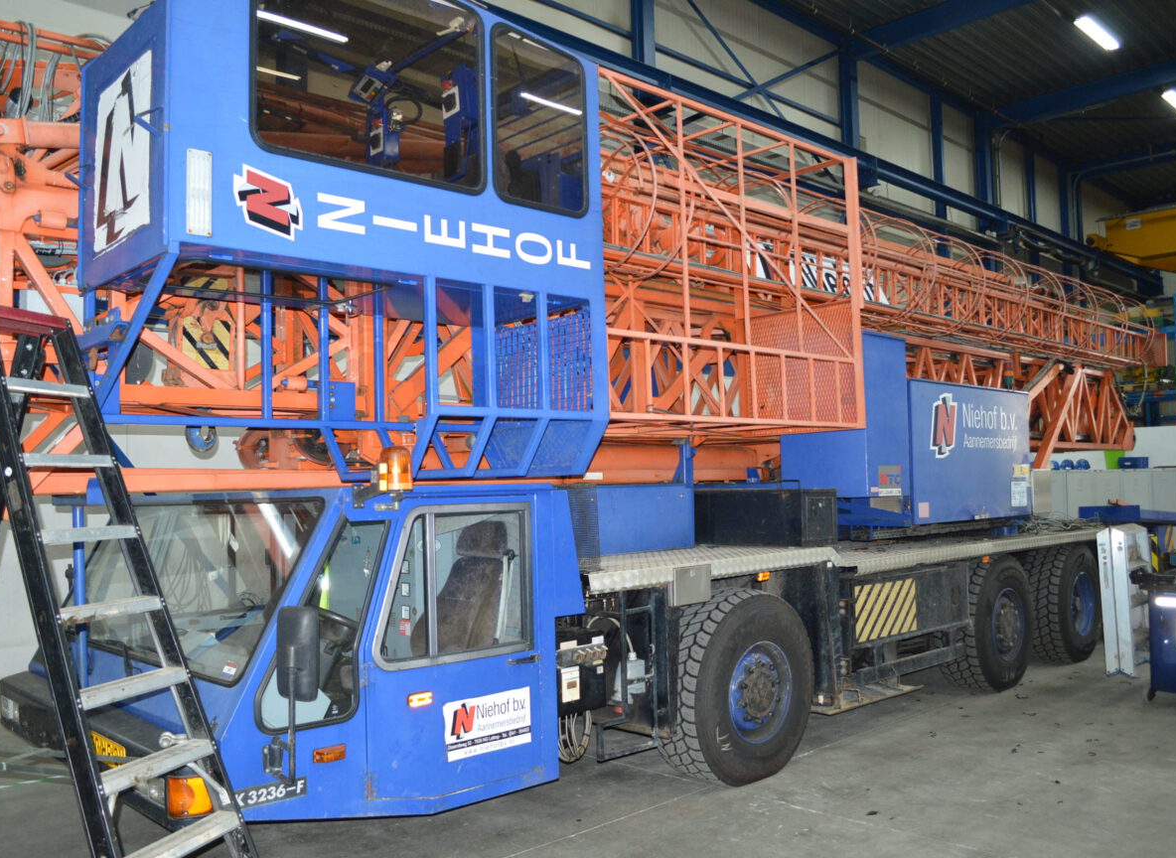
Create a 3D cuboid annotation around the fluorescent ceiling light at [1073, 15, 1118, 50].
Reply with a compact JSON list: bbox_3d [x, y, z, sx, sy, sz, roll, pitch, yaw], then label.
[{"bbox_3d":[8.540,-6.600,16.200,1.530,0.110,0.180,2,-5,-43],"label":"fluorescent ceiling light"}]

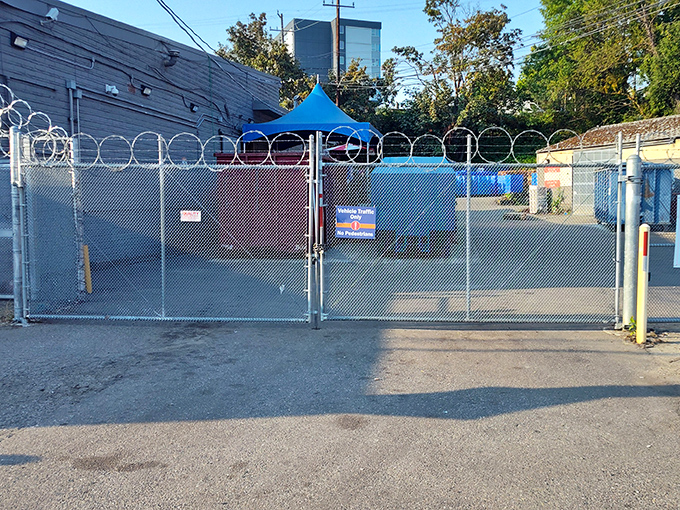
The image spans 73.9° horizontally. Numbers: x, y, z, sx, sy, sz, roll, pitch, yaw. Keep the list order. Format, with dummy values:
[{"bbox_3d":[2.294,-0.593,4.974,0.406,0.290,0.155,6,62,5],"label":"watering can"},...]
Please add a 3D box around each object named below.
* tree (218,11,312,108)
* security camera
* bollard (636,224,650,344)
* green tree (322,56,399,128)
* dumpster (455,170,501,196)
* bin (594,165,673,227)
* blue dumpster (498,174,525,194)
[{"bbox_3d":[-4.514,-8.559,27.072,6.500,11.220,6.000,0,6,0],"label":"tree"},{"bbox_3d":[-3.706,-3.113,5.823,0.110,0.110,0.230,-1,44,-8],"label":"security camera"},{"bbox_3d":[3.207,0.306,4.769,0.118,1.250,0.118,0,3,0],"label":"bollard"},{"bbox_3d":[1.601,-9.382,34.025,6.200,10.310,5.800,0,6,0],"label":"green tree"},{"bbox_3d":[10.863,-5.613,35.565,3.900,1.900,2.100,1,6,8],"label":"dumpster"},{"bbox_3d":[10.916,-2.183,16.860,1.950,2.250,2.100,1,6,6],"label":"bin"},{"bbox_3d":[12.941,-5.320,34.091,1.850,1.450,1.600,1,6,8],"label":"blue dumpster"}]

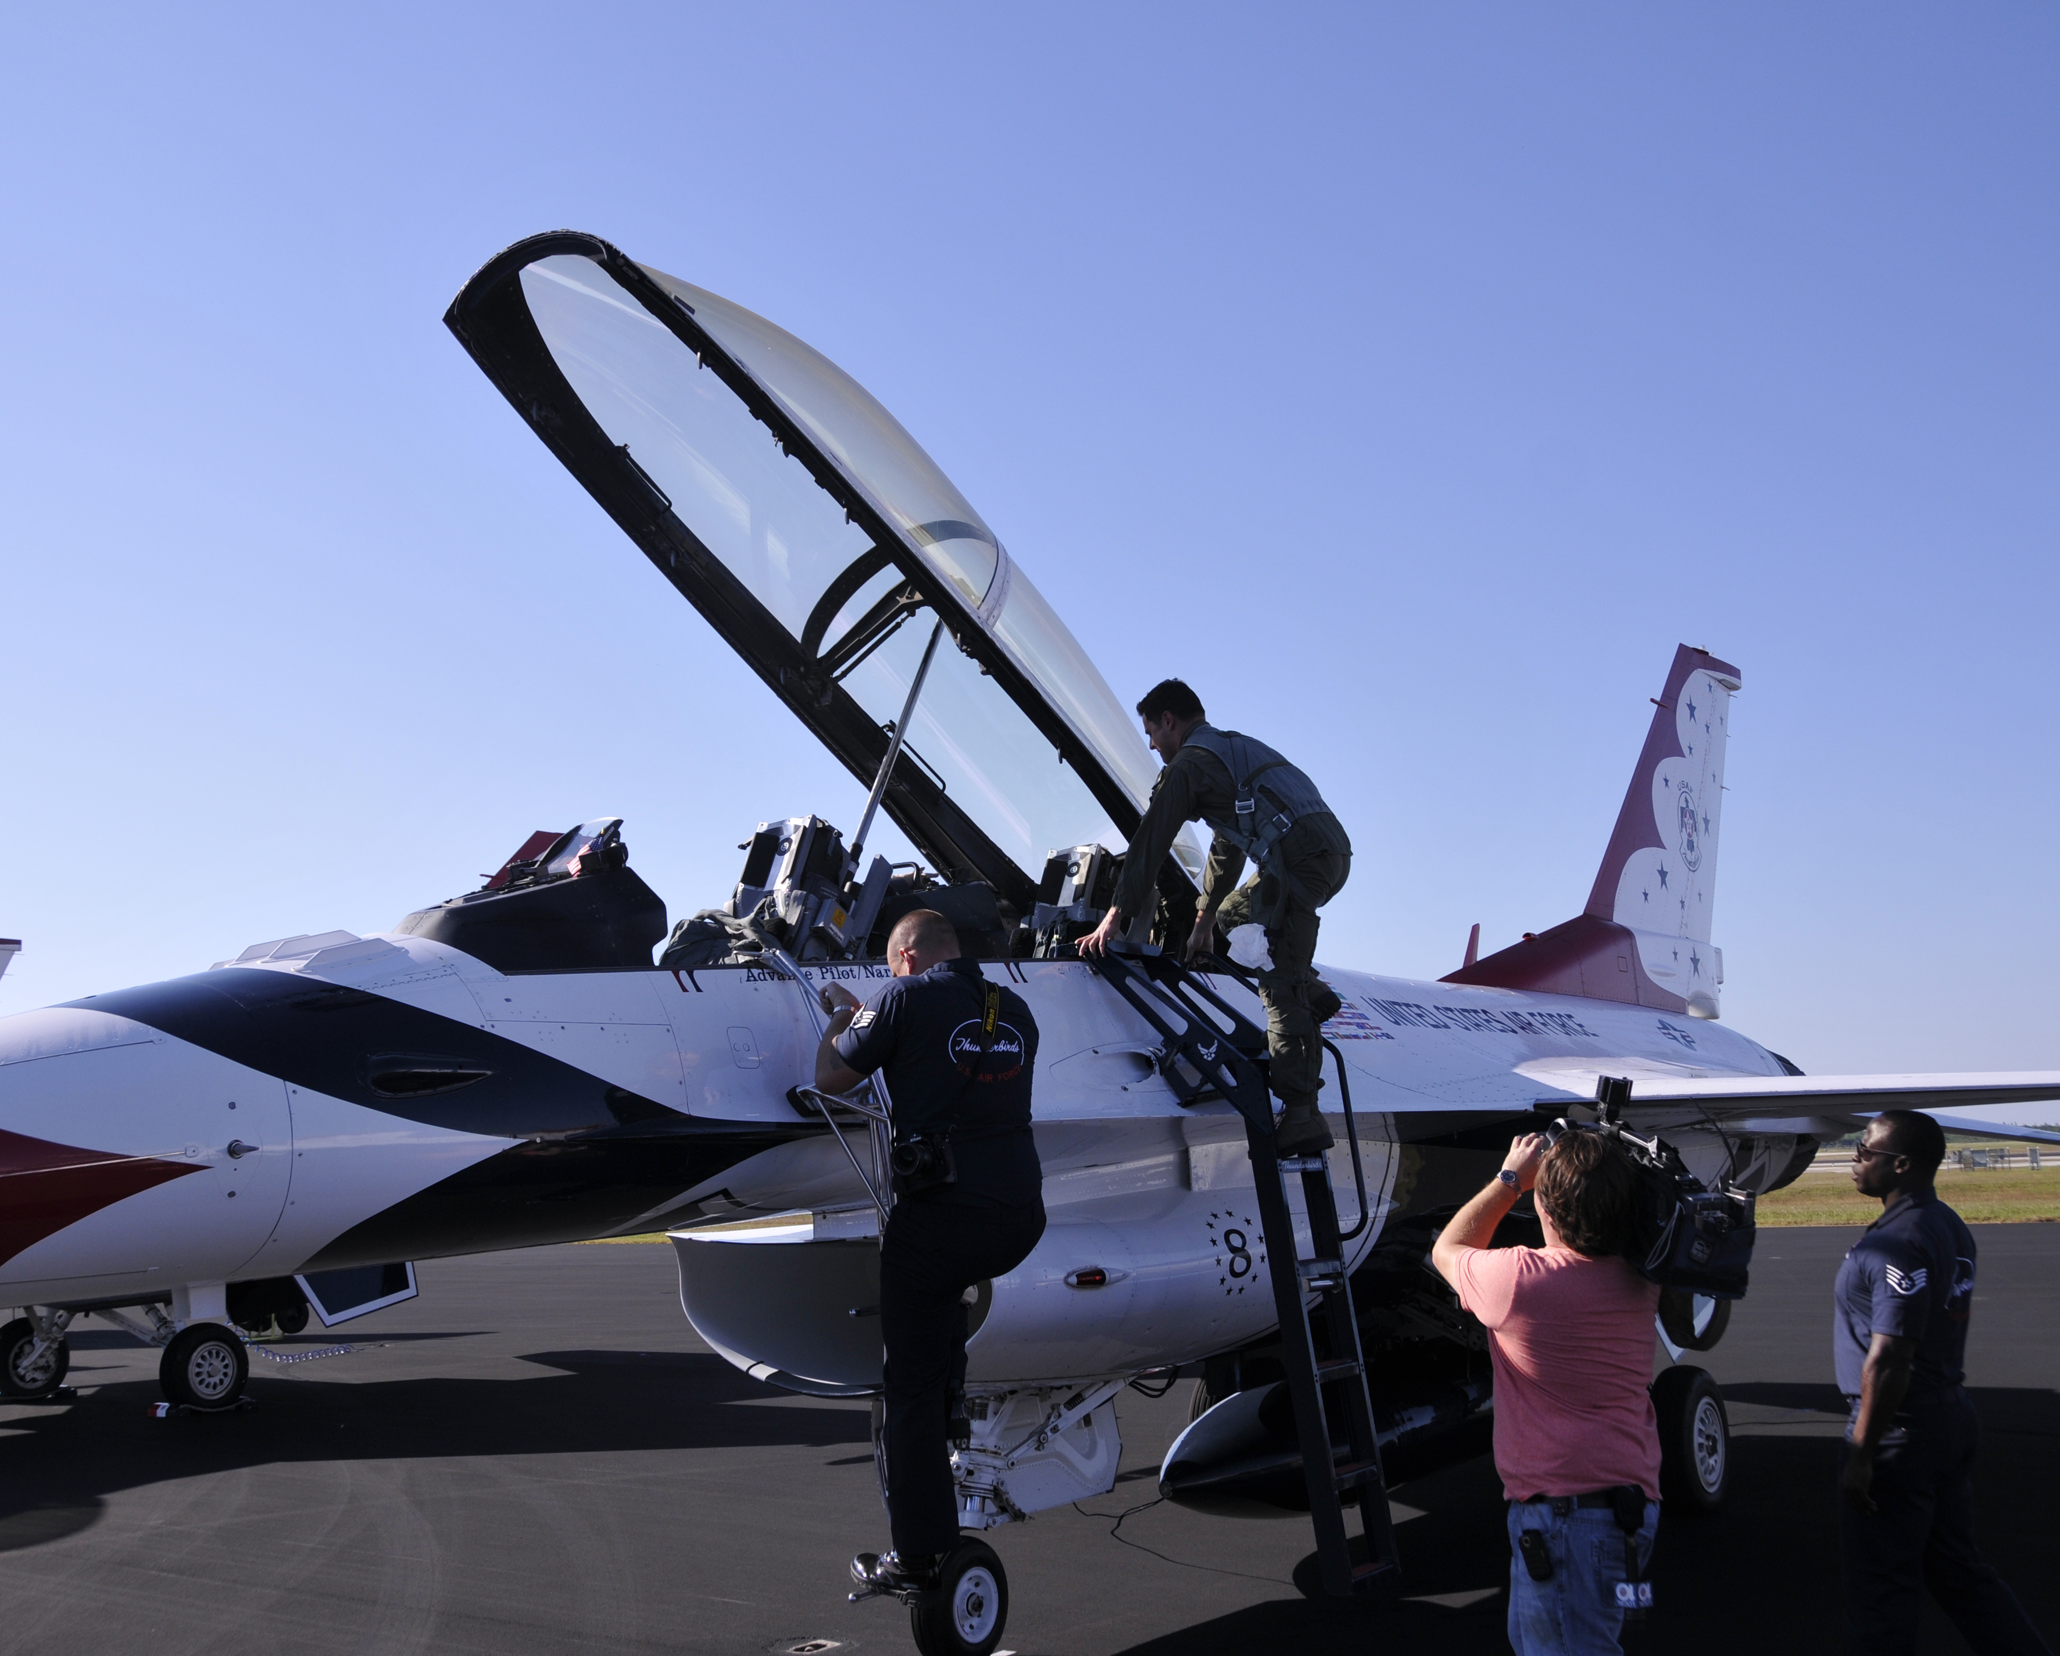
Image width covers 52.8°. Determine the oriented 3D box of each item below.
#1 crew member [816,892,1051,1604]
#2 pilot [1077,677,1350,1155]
[{"bbox_3d":[-0.266,1.062,5.447,0.530,1.740,0.600,7,-13,-44],"label":"crew member"},{"bbox_3d":[0.688,0.291,7.124,0.900,1.690,0.580,-8,-11,34],"label":"pilot"}]

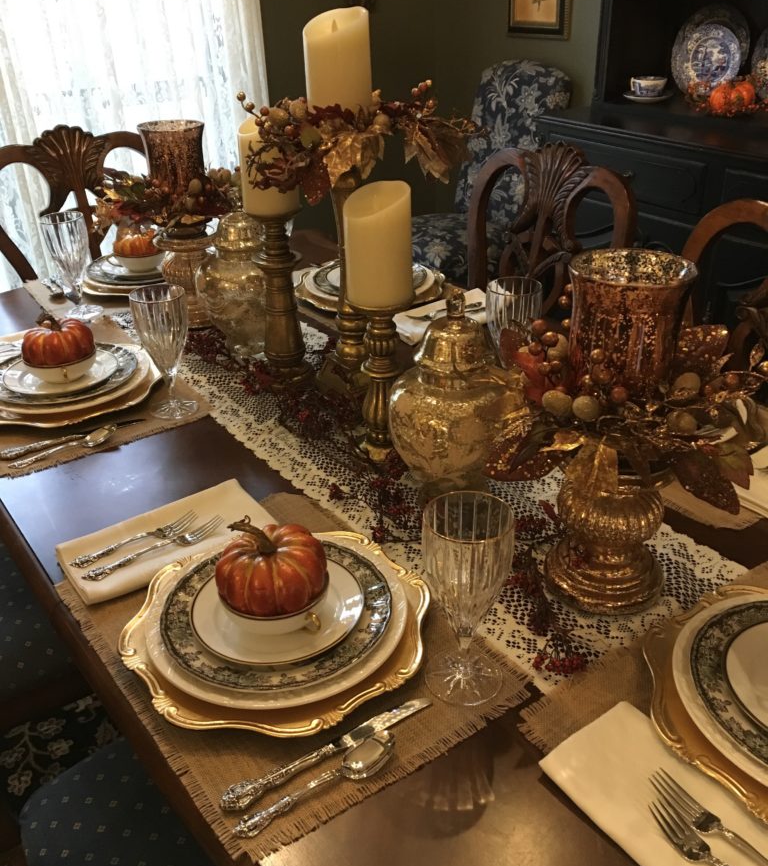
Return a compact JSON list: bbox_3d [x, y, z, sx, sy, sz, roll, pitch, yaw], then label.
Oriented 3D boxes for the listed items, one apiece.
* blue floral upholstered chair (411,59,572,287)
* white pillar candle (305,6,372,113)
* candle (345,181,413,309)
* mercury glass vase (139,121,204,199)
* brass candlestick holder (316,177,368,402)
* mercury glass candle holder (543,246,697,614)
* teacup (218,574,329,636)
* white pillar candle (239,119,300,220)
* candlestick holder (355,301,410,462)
[{"bbox_3d":[0.268,-0.762,3.143,0.645,1.030,0.485,-15,32,-22],"label":"blue floral upholstered chair"},{"bbox_3d":[-0.062,-0.521,1.200,0.091,0.126,0.091,-1,30,1],"label":"white pillar candle"},{"bbox_3d":[-0.006,-0.245,1.111,0.088,0.143,0.088,-1,30,1],"label":"candle"},{"bbox_3d":[-0.384,-0.469,1.592,0.122,0.192,0.122,-1,30,1],"label":"mercury glass vase"},{"bbox_3d":[-0.063,-0.278,1.405,0.103,0.417,0.103,-1,30,1],"label":"brass candlestick holder"},{"bbox_3d":[0.249,0.002,0.931,0.147,0.381,0.147,-1,30,1],"label":"mercury glass candle holder"},{"bbox_3d":[-0.107,0.177,0.895,0.139,0.048,0.113,24,38,37],"label":"teacup"},{"bbox_3d":[-0.167,-0.408,1.296,0.091,0.134,0.091,-1,30,1],"label":"white pillar candle"},{"bbox_3d":[-0.005,-0.071,1.204,0.102,0.252,0.102,-1,30,1],"label":"candlestick holder"}]

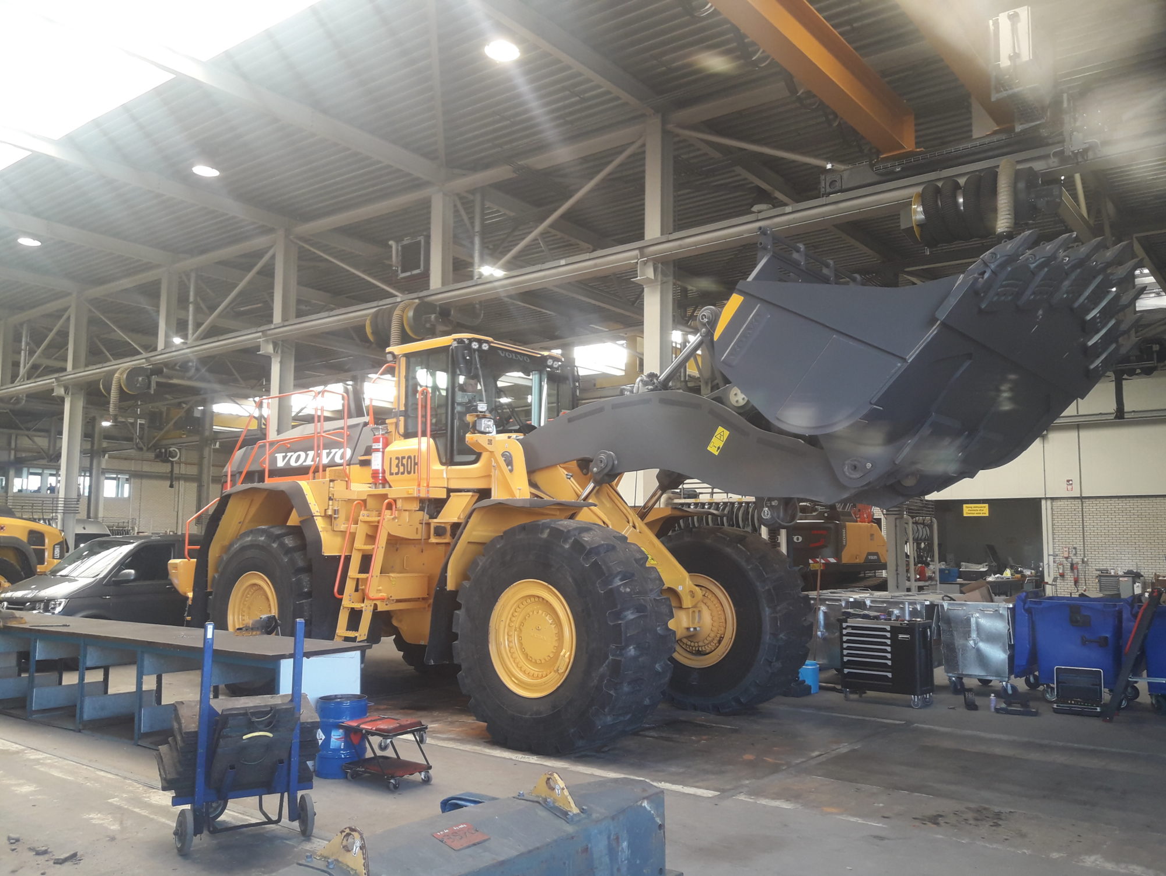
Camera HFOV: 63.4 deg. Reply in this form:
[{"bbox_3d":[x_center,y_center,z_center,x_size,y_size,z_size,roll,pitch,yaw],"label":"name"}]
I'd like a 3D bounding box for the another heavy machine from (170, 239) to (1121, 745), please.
[{"bbox_3d":[-0.354,0.832,10.284,11.400,4.120,3.950,-4,-8,38],"label":"another heavy machine"}]

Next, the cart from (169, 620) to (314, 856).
[{"bbox_3d":[-2.104,1.773,5.868,0.820,1.310,0.850,3,-7,-28],"label":"cart"}]

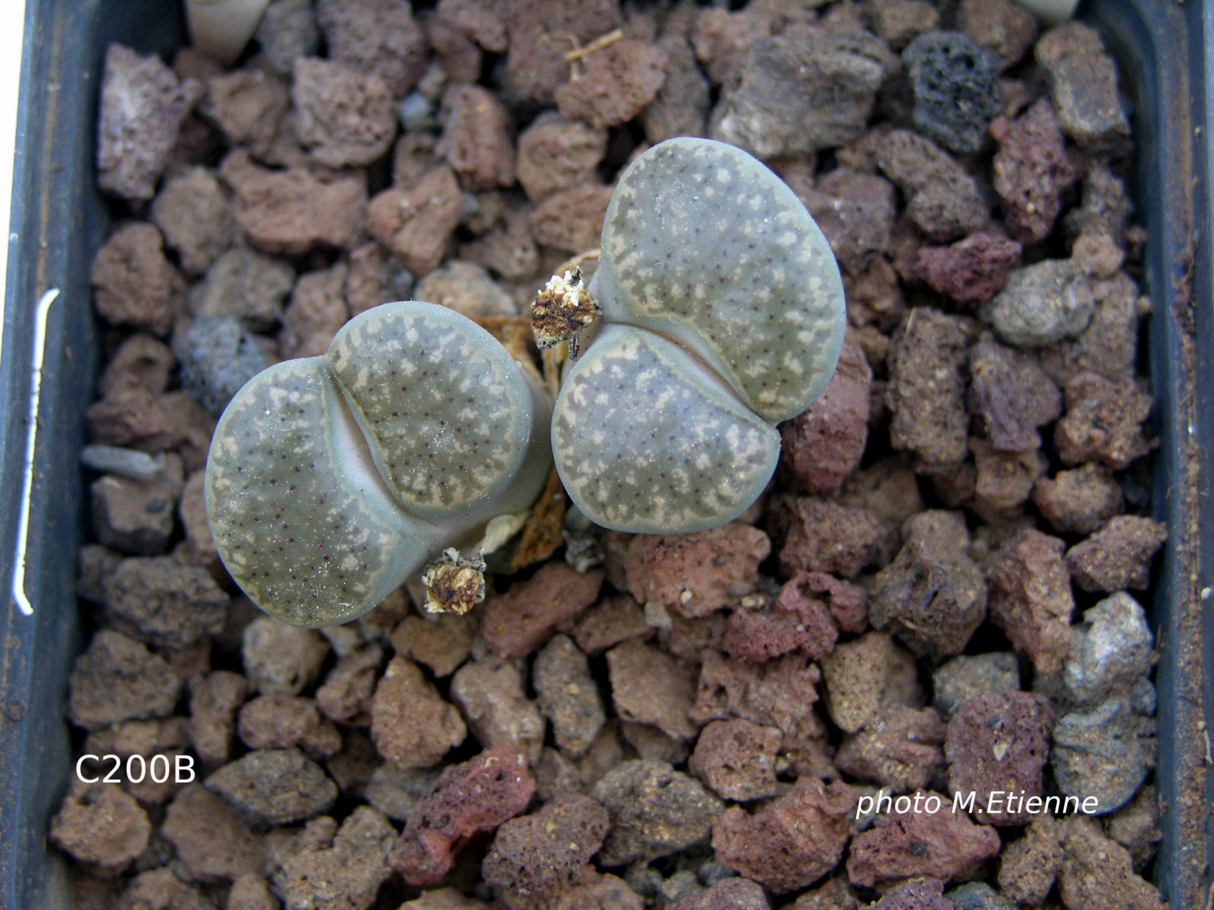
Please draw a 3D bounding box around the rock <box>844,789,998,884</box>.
[{"bbox_3d":[0.020,0.024,0.192,0.009,0.005,0.005,-10,74,-1],"label":"rock"}]

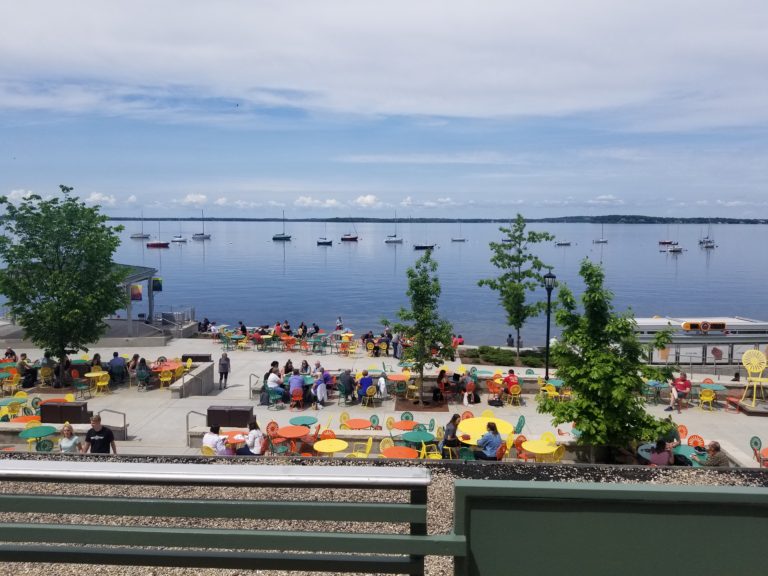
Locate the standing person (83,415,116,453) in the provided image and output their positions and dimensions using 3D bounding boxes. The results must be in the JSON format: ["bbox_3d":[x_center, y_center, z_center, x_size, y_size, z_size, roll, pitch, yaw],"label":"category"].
[{"bbox_3d":[-5.924,3.520,12.003,0.520,1.800,0.330,-1,7,-7],"label":"standing person"}]

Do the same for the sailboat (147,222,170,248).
[{"bbox_3d":[-78.484,-18.738,200.547,7.700,9.300,2.400,0,7,0],"label":"sailboat"}]

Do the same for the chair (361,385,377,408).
[{"bbox_3d":[-0.556,3.968,21.396,0.530,0.810,0.550,-3,7,-27],"label":"chair"}]

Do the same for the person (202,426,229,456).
[{"bbox_3d":[-4.268,4.128,14.869,0.500,1.250,0.800,6,9,42],"label":"person"}]

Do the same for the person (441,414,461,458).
[{"bbox_3d":[1.847,4.240,16.044,0.660,1.300,0.460,-2,7,-17],"label":"person"}]

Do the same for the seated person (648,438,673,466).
[{"bbox_3d":[6.895,4.485,14.388,0.750,1.250,0.470,-6,9,-42],"label":"seated person"}]

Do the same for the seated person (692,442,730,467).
[{"bbox_3d":[7.883,4.299,13.911,0.800,1.250,0.540,2,7,13],"label":"seated person"}]

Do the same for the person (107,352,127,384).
[{"bbox_3d":[-12.109,3.555,26.243,0.550,1.320,0.800,0,7,-6],"label":"person"}]

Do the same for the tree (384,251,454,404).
[{"bbox_3d":[1.306,1.538,21.215,2.500,5.700,2.400,0,7,0],"label":"tree"}]

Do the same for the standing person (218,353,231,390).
[{"bbox_3d":[-7.398,3.880,26.669,0.500,1.700,0.350,-1,7,-12],"label":"standing person"}]

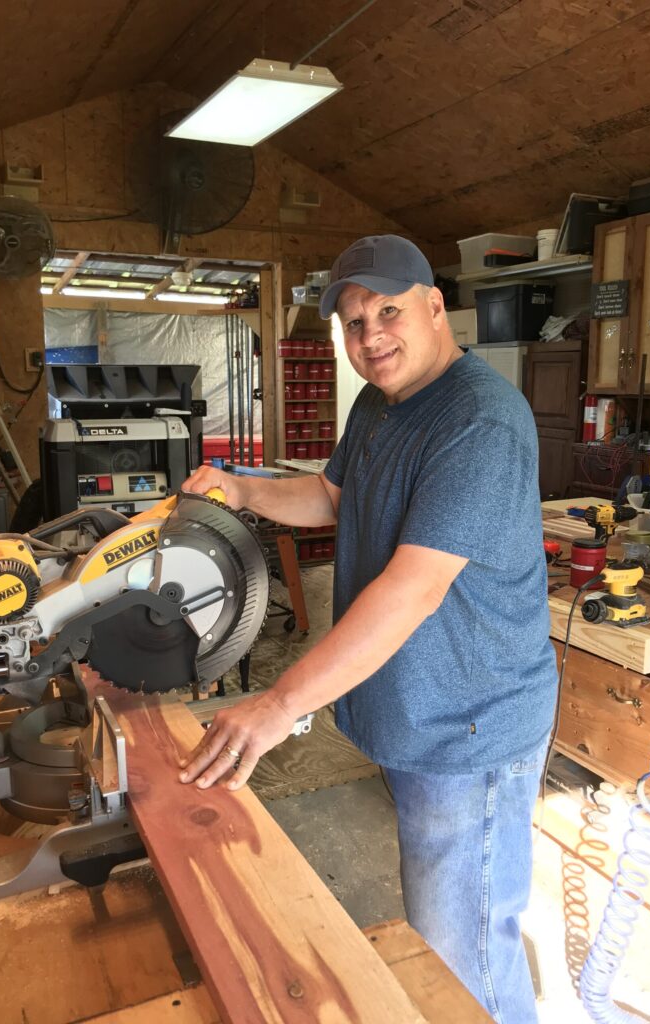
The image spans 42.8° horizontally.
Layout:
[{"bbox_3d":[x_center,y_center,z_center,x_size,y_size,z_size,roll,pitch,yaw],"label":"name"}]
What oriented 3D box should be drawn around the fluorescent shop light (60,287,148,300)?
[{"bbox_3d":[-2.328,-2.302,8.734,0.888,0.080,0.100,-5,11,-28],"label":"fluorescent shop light"}]

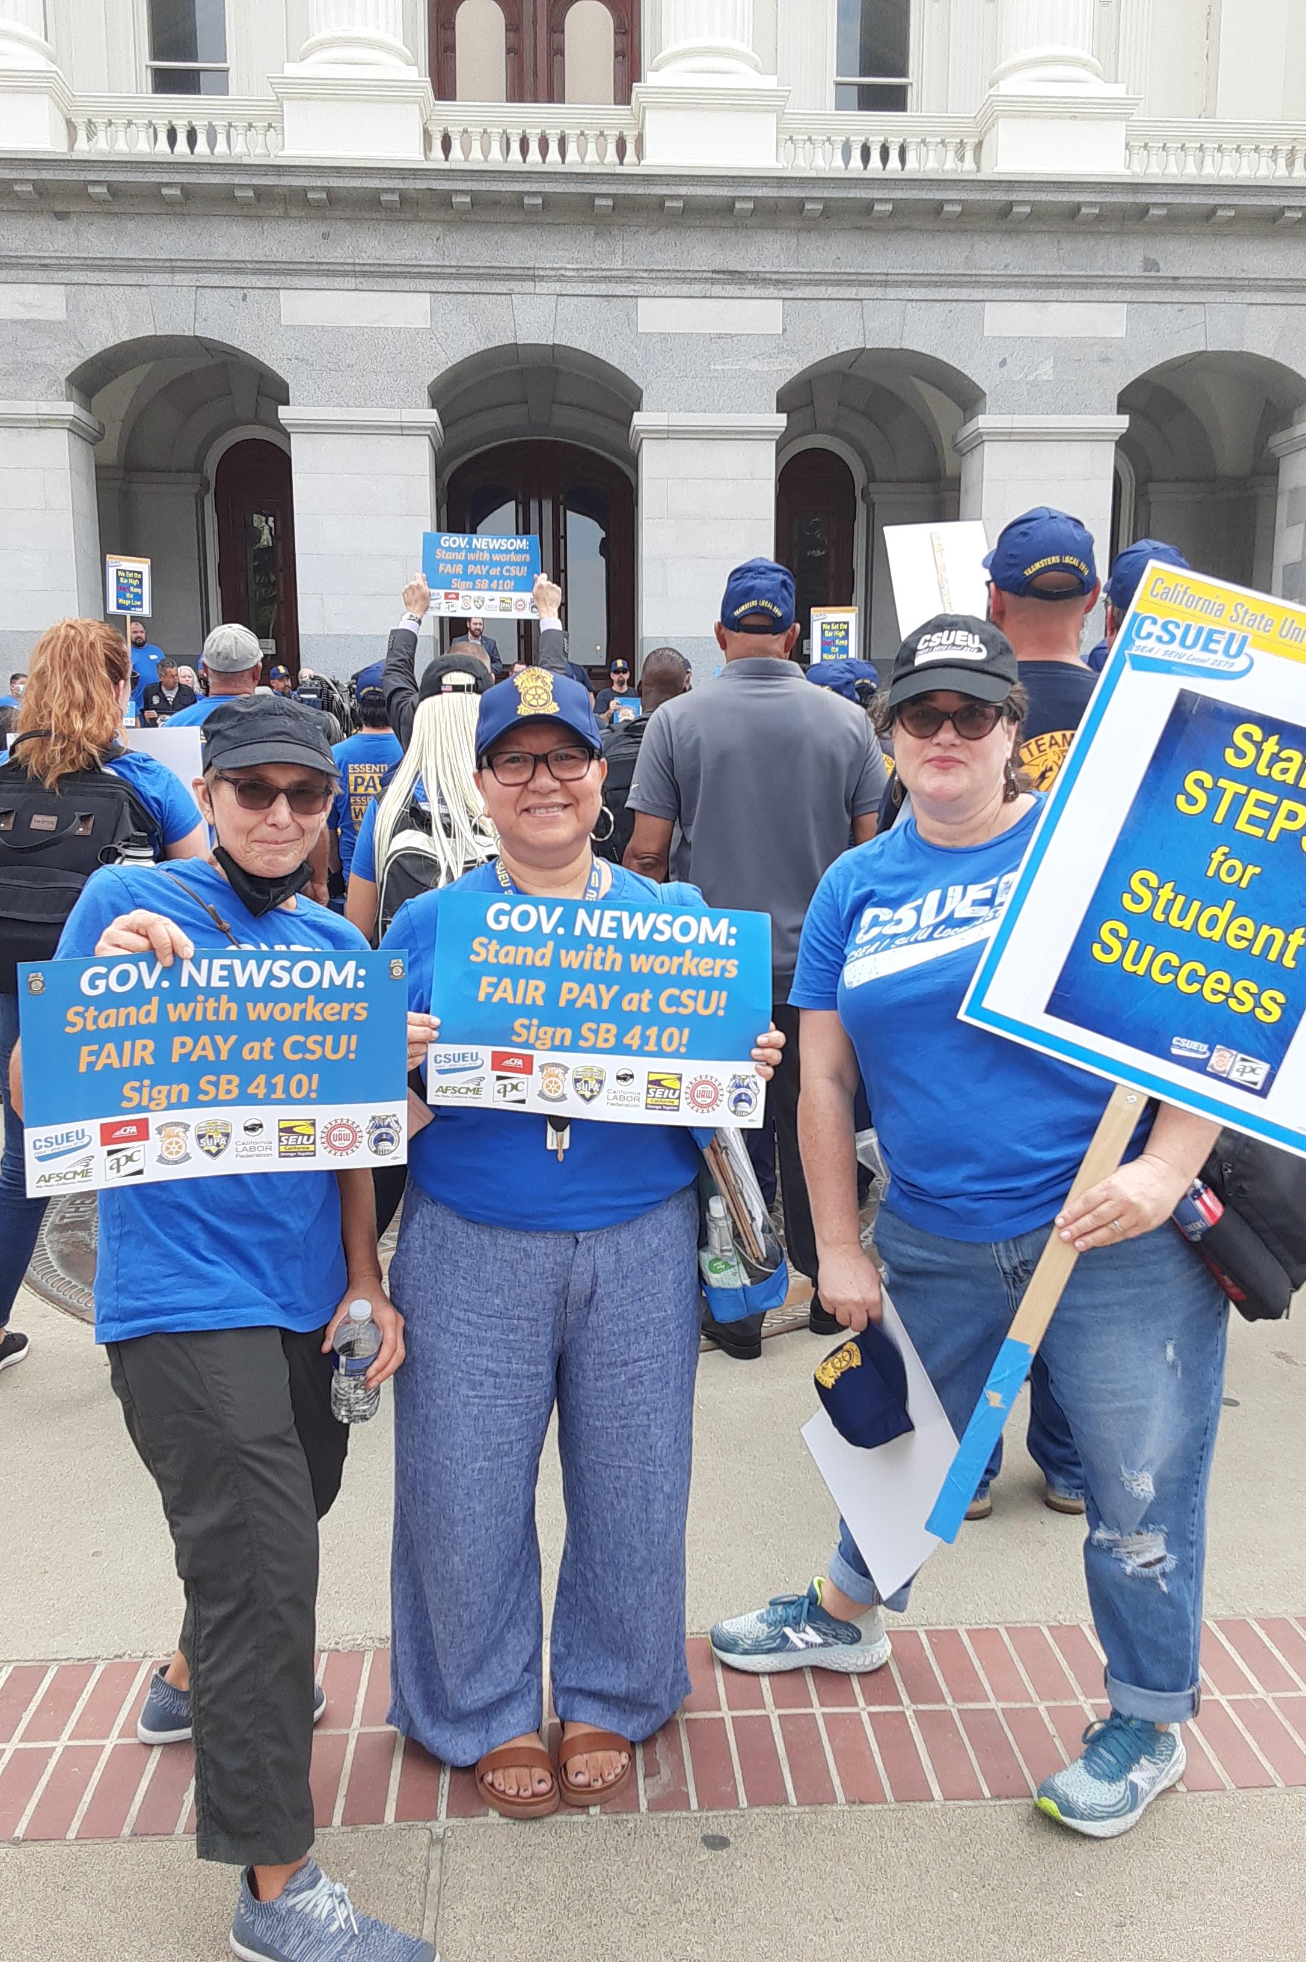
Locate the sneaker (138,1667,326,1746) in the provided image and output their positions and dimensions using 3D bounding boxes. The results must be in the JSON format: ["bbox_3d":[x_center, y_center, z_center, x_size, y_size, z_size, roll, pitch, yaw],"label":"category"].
[{"bbox_3d":[-0.636,1.088,2.347,0.283,0.100,0.100,-2,10,-9],"label":"sneaker"}]

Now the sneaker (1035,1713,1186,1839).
[{"bbox_3d":[0.647,1.092,2.144,0.285,0.115,0.108,-8,12,-41],"label":"sneaker"}]

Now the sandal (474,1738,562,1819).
[{"bbox_3d":[-0.186,1.093,2.220,0.105,0.085,0.245,1,9,2],"label":"sandal"}]

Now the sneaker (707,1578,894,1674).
[{"bbox_3d":[0.236,1.024,2.451,0.280,0.115,0.105,0,9,2],"label":"sneaker"}]

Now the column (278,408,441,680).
[{"bbox_3d":[-3.389,-4.539,18.225,1.760,4.150,1.250,-1,9,-4],"label":"column"}]

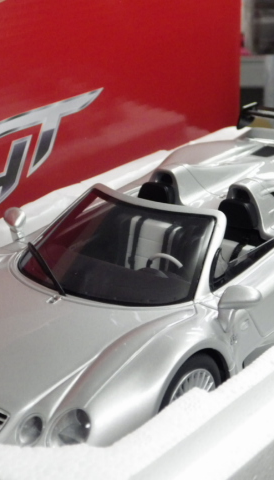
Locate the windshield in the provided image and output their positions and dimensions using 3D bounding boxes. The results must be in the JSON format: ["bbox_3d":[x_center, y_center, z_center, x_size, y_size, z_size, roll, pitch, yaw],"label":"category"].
[{"bbox_3d":[-0.008,0.003,0.362,0.073,0.019,0.049,14,27,34],"label":"windshield"}]

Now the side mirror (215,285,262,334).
[{"bbox_3d":[0.031,0.020,0.335,0.016,0.013,0.008,5,23,16],"label":"side mirror"}]

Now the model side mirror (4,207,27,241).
[{"bbox_3d":[-0.044,-0.006,0.397,0.008,0.013,0.015,-15,26,-30],"label":"model side mirror"}]

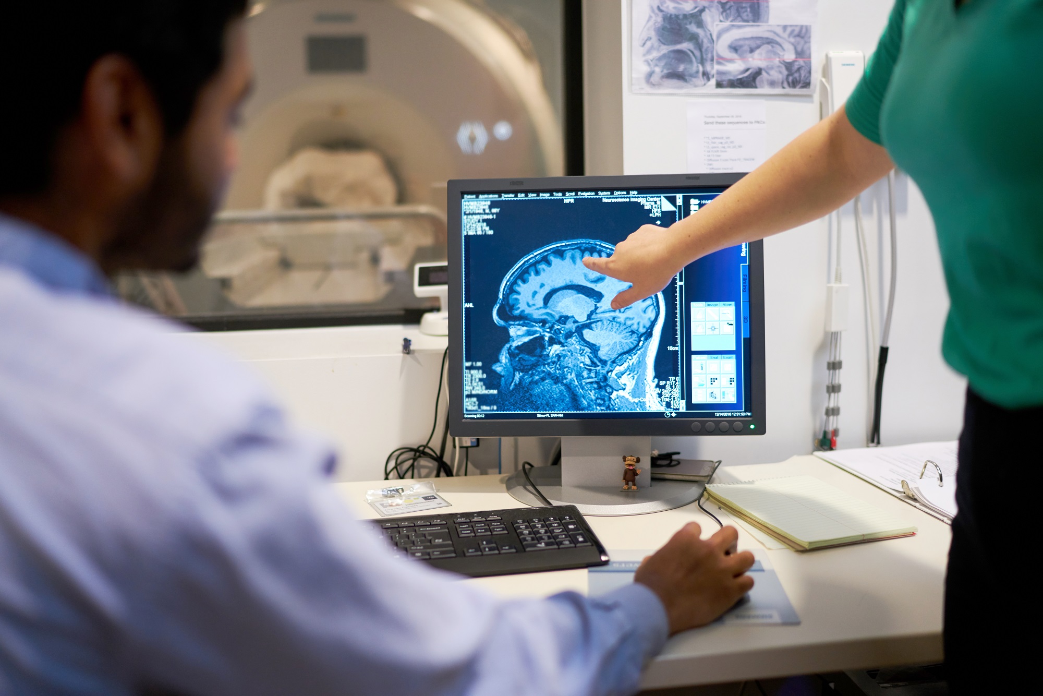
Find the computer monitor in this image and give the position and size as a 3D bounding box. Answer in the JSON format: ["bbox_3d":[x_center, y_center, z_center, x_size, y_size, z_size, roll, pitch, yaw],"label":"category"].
[{"bbox_3d":[0.113,-0.014,1.381,0.413,0.434,0.215,0,10,4],"label":"computer monitor"}]

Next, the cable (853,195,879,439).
[{"bbox_3d":[0.518,-0.050,1.525,0.038,0.370,0.030,-2,10,-6],"label":"cable"}]

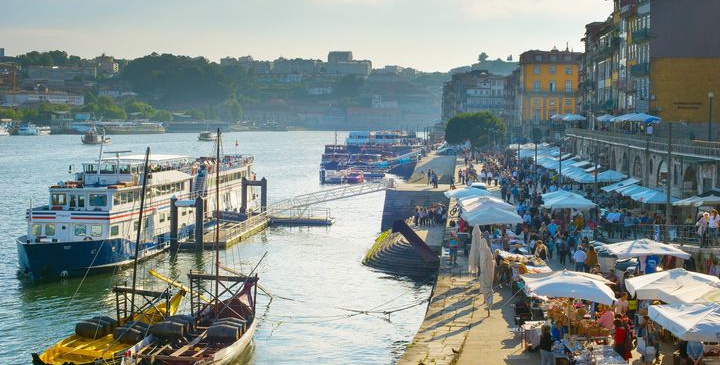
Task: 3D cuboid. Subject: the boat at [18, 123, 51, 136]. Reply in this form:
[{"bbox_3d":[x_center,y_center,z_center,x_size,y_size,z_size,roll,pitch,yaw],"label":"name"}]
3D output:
[{"bbox_3d":[-190.551,-30.503,585.000,20.000,6.500,5.500,2,4,30],"label":"boat"}]

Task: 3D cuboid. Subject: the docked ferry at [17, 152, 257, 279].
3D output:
[{"bbox_3d":[-18.992,1.136,97.206,6.600,8.900,50.000,0,4,7],"label":"docked ferry"}]

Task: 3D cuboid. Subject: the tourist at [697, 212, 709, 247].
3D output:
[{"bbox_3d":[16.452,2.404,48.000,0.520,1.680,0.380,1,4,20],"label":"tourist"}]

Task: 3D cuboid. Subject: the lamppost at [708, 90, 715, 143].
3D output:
[{"bbox_3d":[30.954,-5.620,88.000,0.500,4.750,0.500,-1,4,-17],"label":"lamppost"}]

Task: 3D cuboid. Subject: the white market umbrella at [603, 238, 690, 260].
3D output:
[{"bbox_3d":[12.083,3.829,42.000,3.050,2.740,3.050,0,4,6],"label":"white market umbrella"}]

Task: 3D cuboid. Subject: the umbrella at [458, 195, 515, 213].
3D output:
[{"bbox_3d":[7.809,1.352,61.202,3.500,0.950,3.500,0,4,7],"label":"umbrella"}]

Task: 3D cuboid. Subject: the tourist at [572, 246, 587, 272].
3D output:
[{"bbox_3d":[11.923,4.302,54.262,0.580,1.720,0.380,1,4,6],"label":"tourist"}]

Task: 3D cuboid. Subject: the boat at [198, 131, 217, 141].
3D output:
[{"bbox_3d":[-84.305,-25.710,552.432,4.500,5.200,13.000,-4,5,-45],"label":"boat"}]

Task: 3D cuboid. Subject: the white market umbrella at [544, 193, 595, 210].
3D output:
[{"bbox_3d":[15.174,2.471,72.767,3.400,2.850,3.200,1,4,3],"label":"white market umbrella"}]

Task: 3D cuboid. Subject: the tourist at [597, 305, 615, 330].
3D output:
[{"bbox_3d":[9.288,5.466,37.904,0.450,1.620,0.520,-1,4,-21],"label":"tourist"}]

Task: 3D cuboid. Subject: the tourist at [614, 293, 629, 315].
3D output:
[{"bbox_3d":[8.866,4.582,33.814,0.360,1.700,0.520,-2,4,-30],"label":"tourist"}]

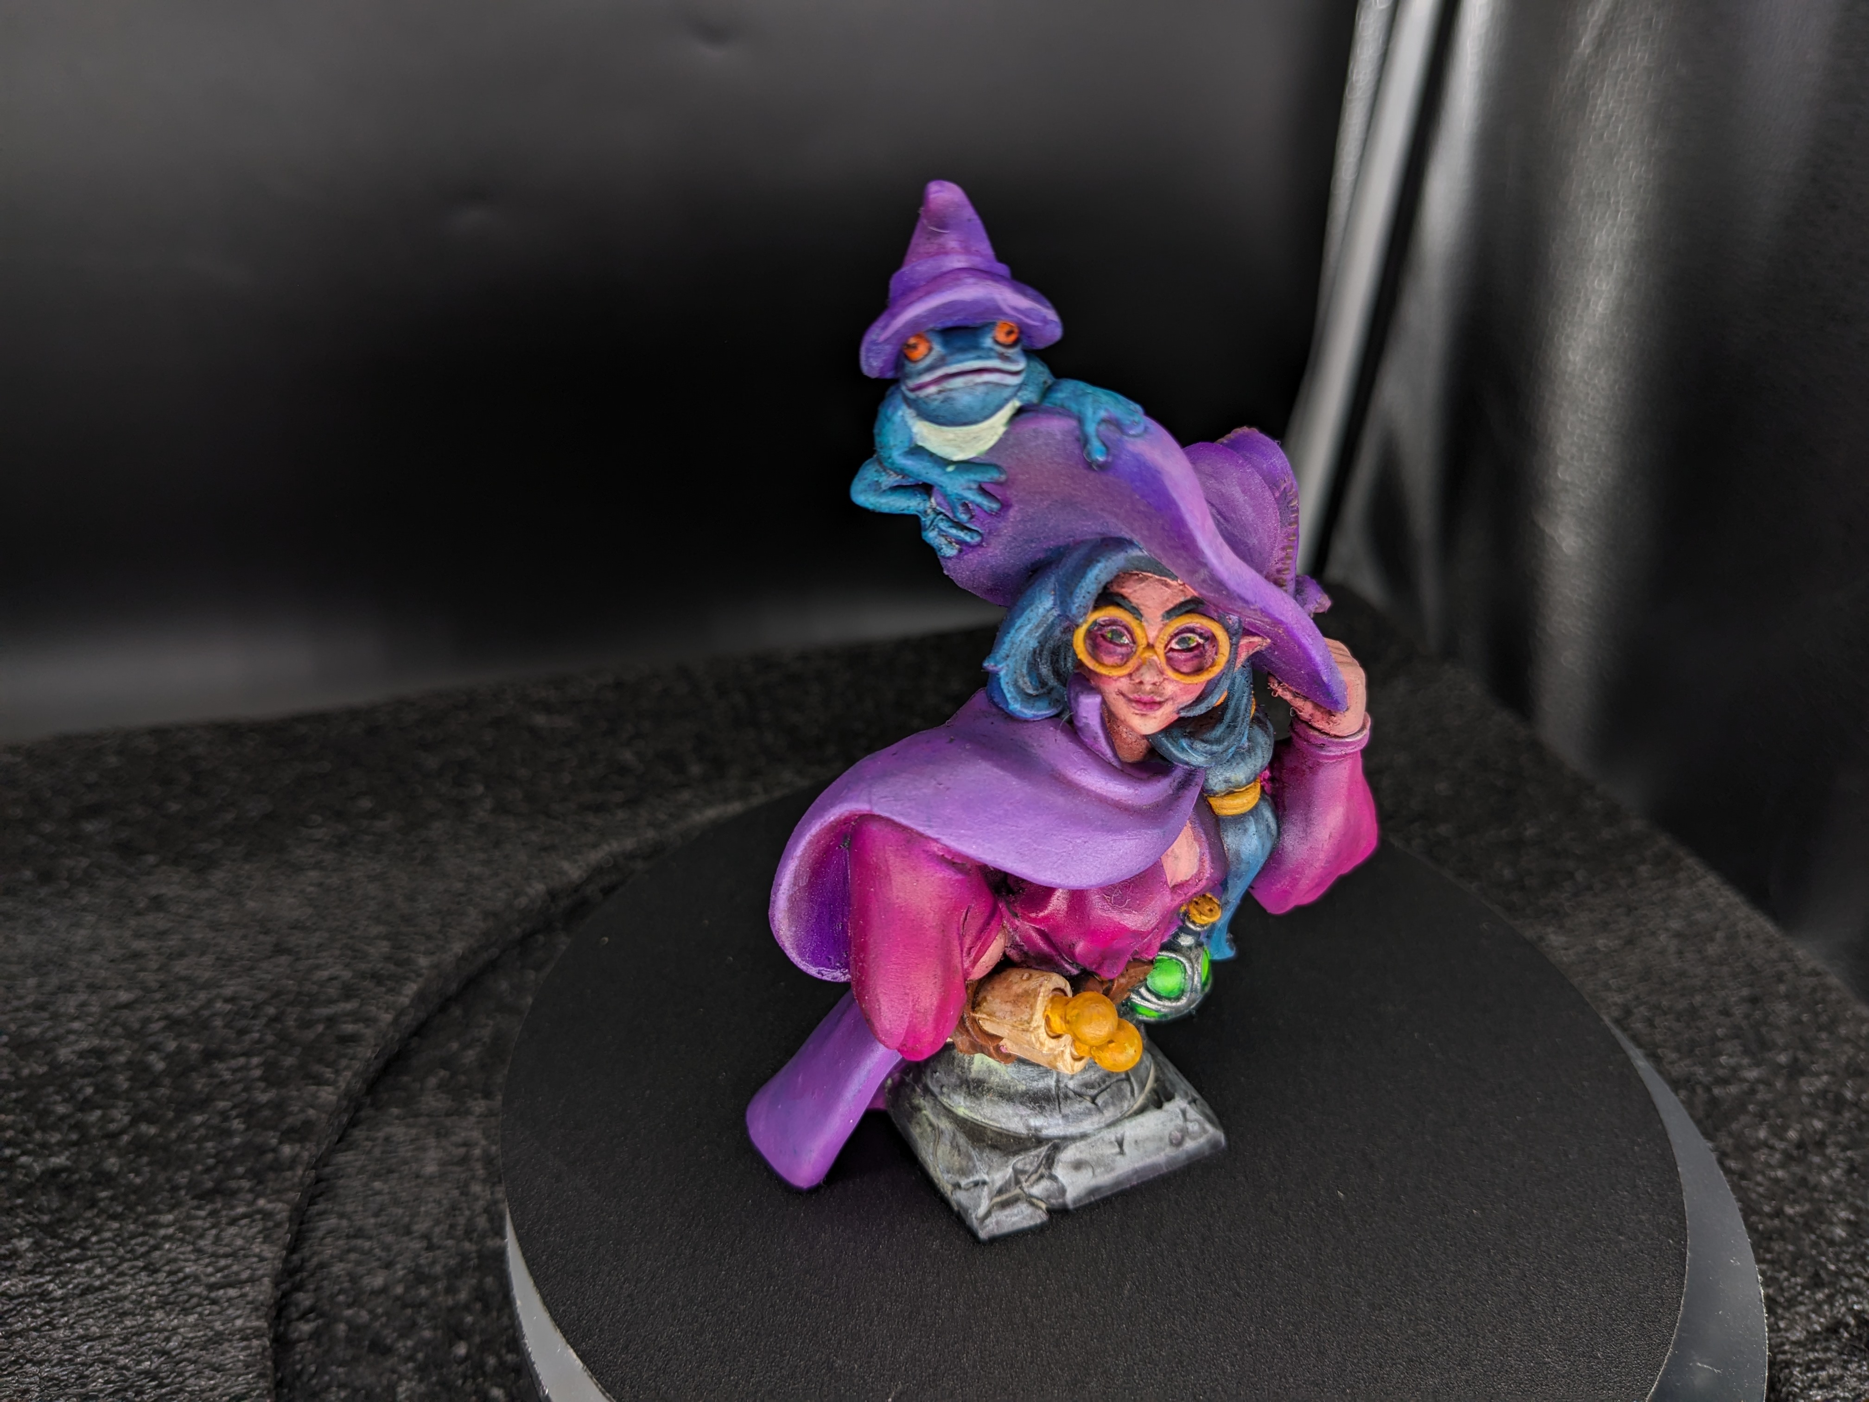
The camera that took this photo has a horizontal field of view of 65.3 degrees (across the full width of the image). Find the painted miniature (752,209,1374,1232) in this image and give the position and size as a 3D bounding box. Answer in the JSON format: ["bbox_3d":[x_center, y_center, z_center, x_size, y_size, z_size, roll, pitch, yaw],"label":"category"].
[{"bbox_3d":[0.017,0.001,0.166,0.078,0.114,0.050,-12,32,-23],"label":"painted miniature"}]

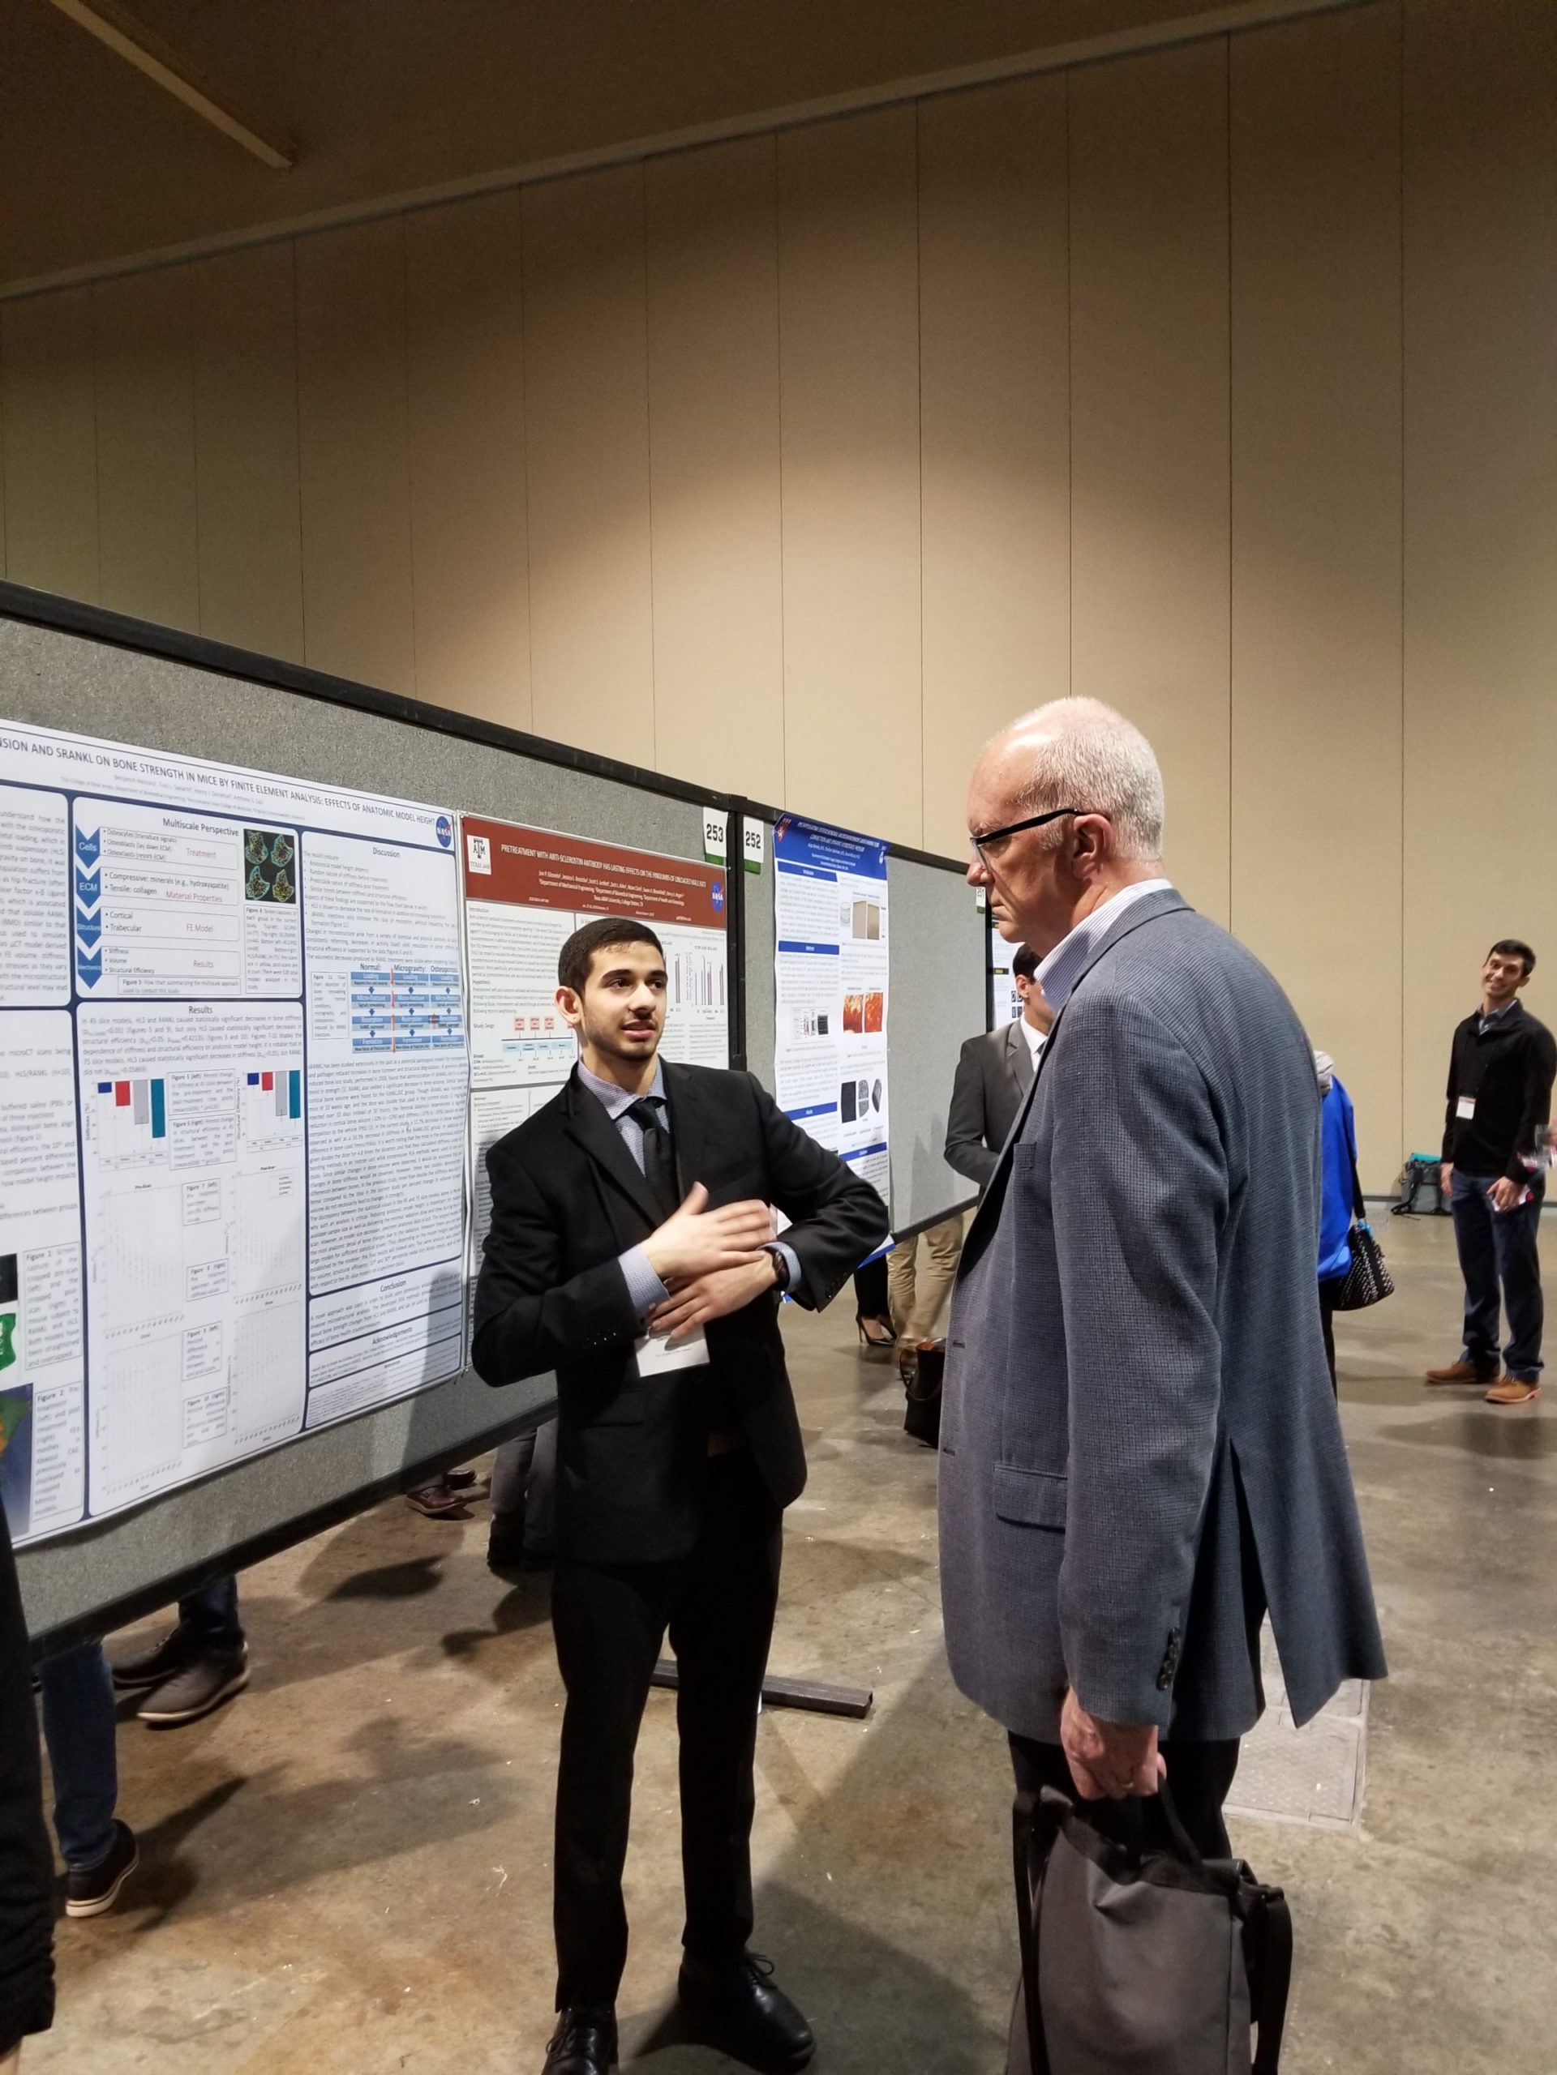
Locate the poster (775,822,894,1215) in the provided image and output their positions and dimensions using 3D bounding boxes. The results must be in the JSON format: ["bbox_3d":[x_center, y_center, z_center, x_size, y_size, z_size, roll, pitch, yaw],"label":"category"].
[{"bbox_3d":[0.158,0.038,4.280,0.020,1.220,0.910,0,2,23],"label":"poster"}]

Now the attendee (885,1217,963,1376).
[{"bbox_3d":[0.608,0.557,6.600,0.500,1.750,0.320,-1,2,-27],"label":"attendee"}]

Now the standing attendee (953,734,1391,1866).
[{"bbox_3d":[0.384,0.615,1.580,0.420,1.900,0.540,0,2,22],"label":"standing attendee"}]

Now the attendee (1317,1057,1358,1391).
[{"bbox_3d":[1.516,0.673,4.650,0.480,1.600,0.320,-1,2,-20],"label":"attendee"}]

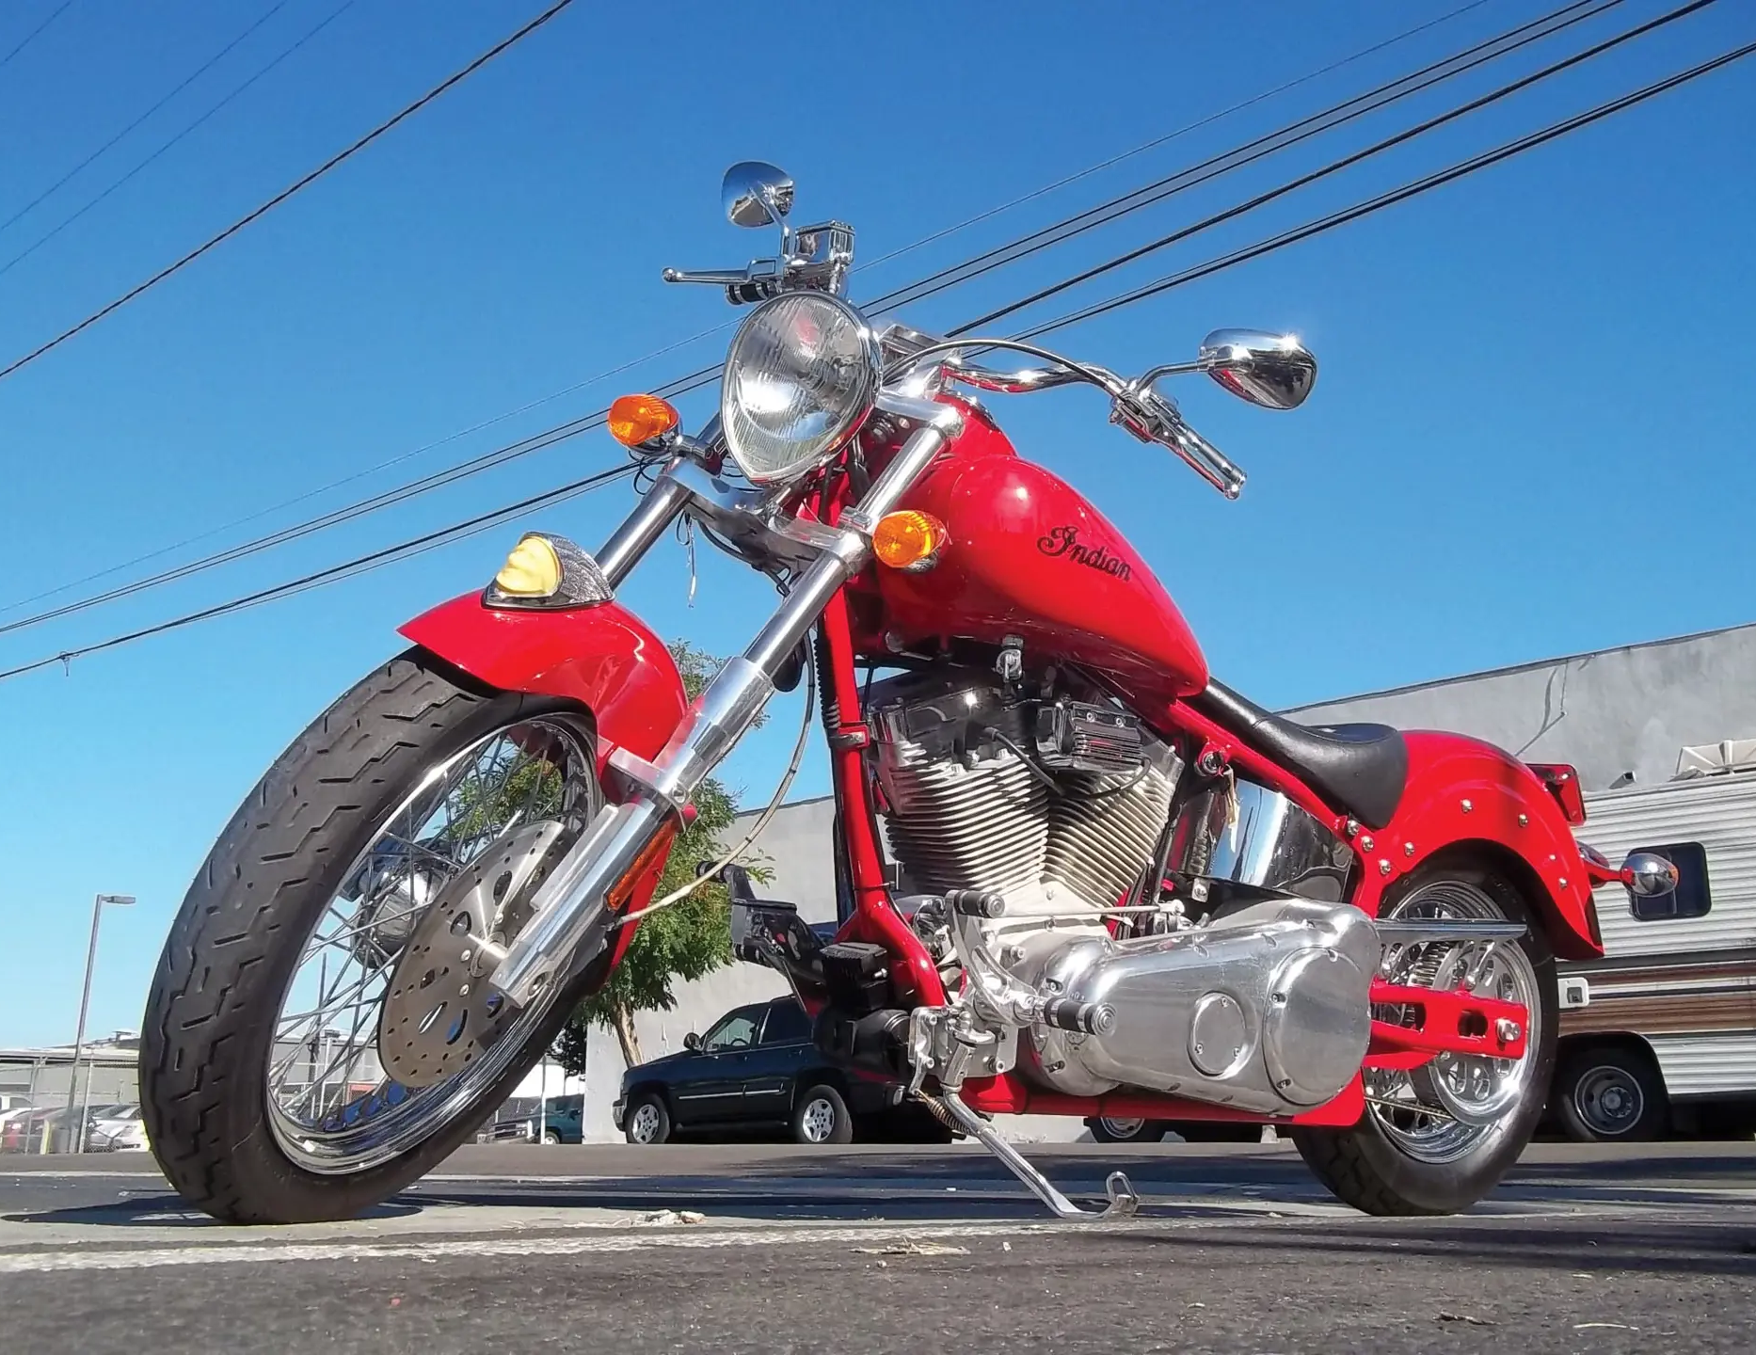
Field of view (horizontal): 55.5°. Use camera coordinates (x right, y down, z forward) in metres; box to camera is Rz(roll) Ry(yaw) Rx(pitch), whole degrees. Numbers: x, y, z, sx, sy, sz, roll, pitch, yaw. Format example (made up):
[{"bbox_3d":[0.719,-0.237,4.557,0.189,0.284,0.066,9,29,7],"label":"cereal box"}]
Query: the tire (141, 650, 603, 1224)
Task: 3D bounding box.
[{"bbox_3d":[-0.446,0.248,1.684,0.112,0.664,0.664,26,-6,20],"label":"tire"}]

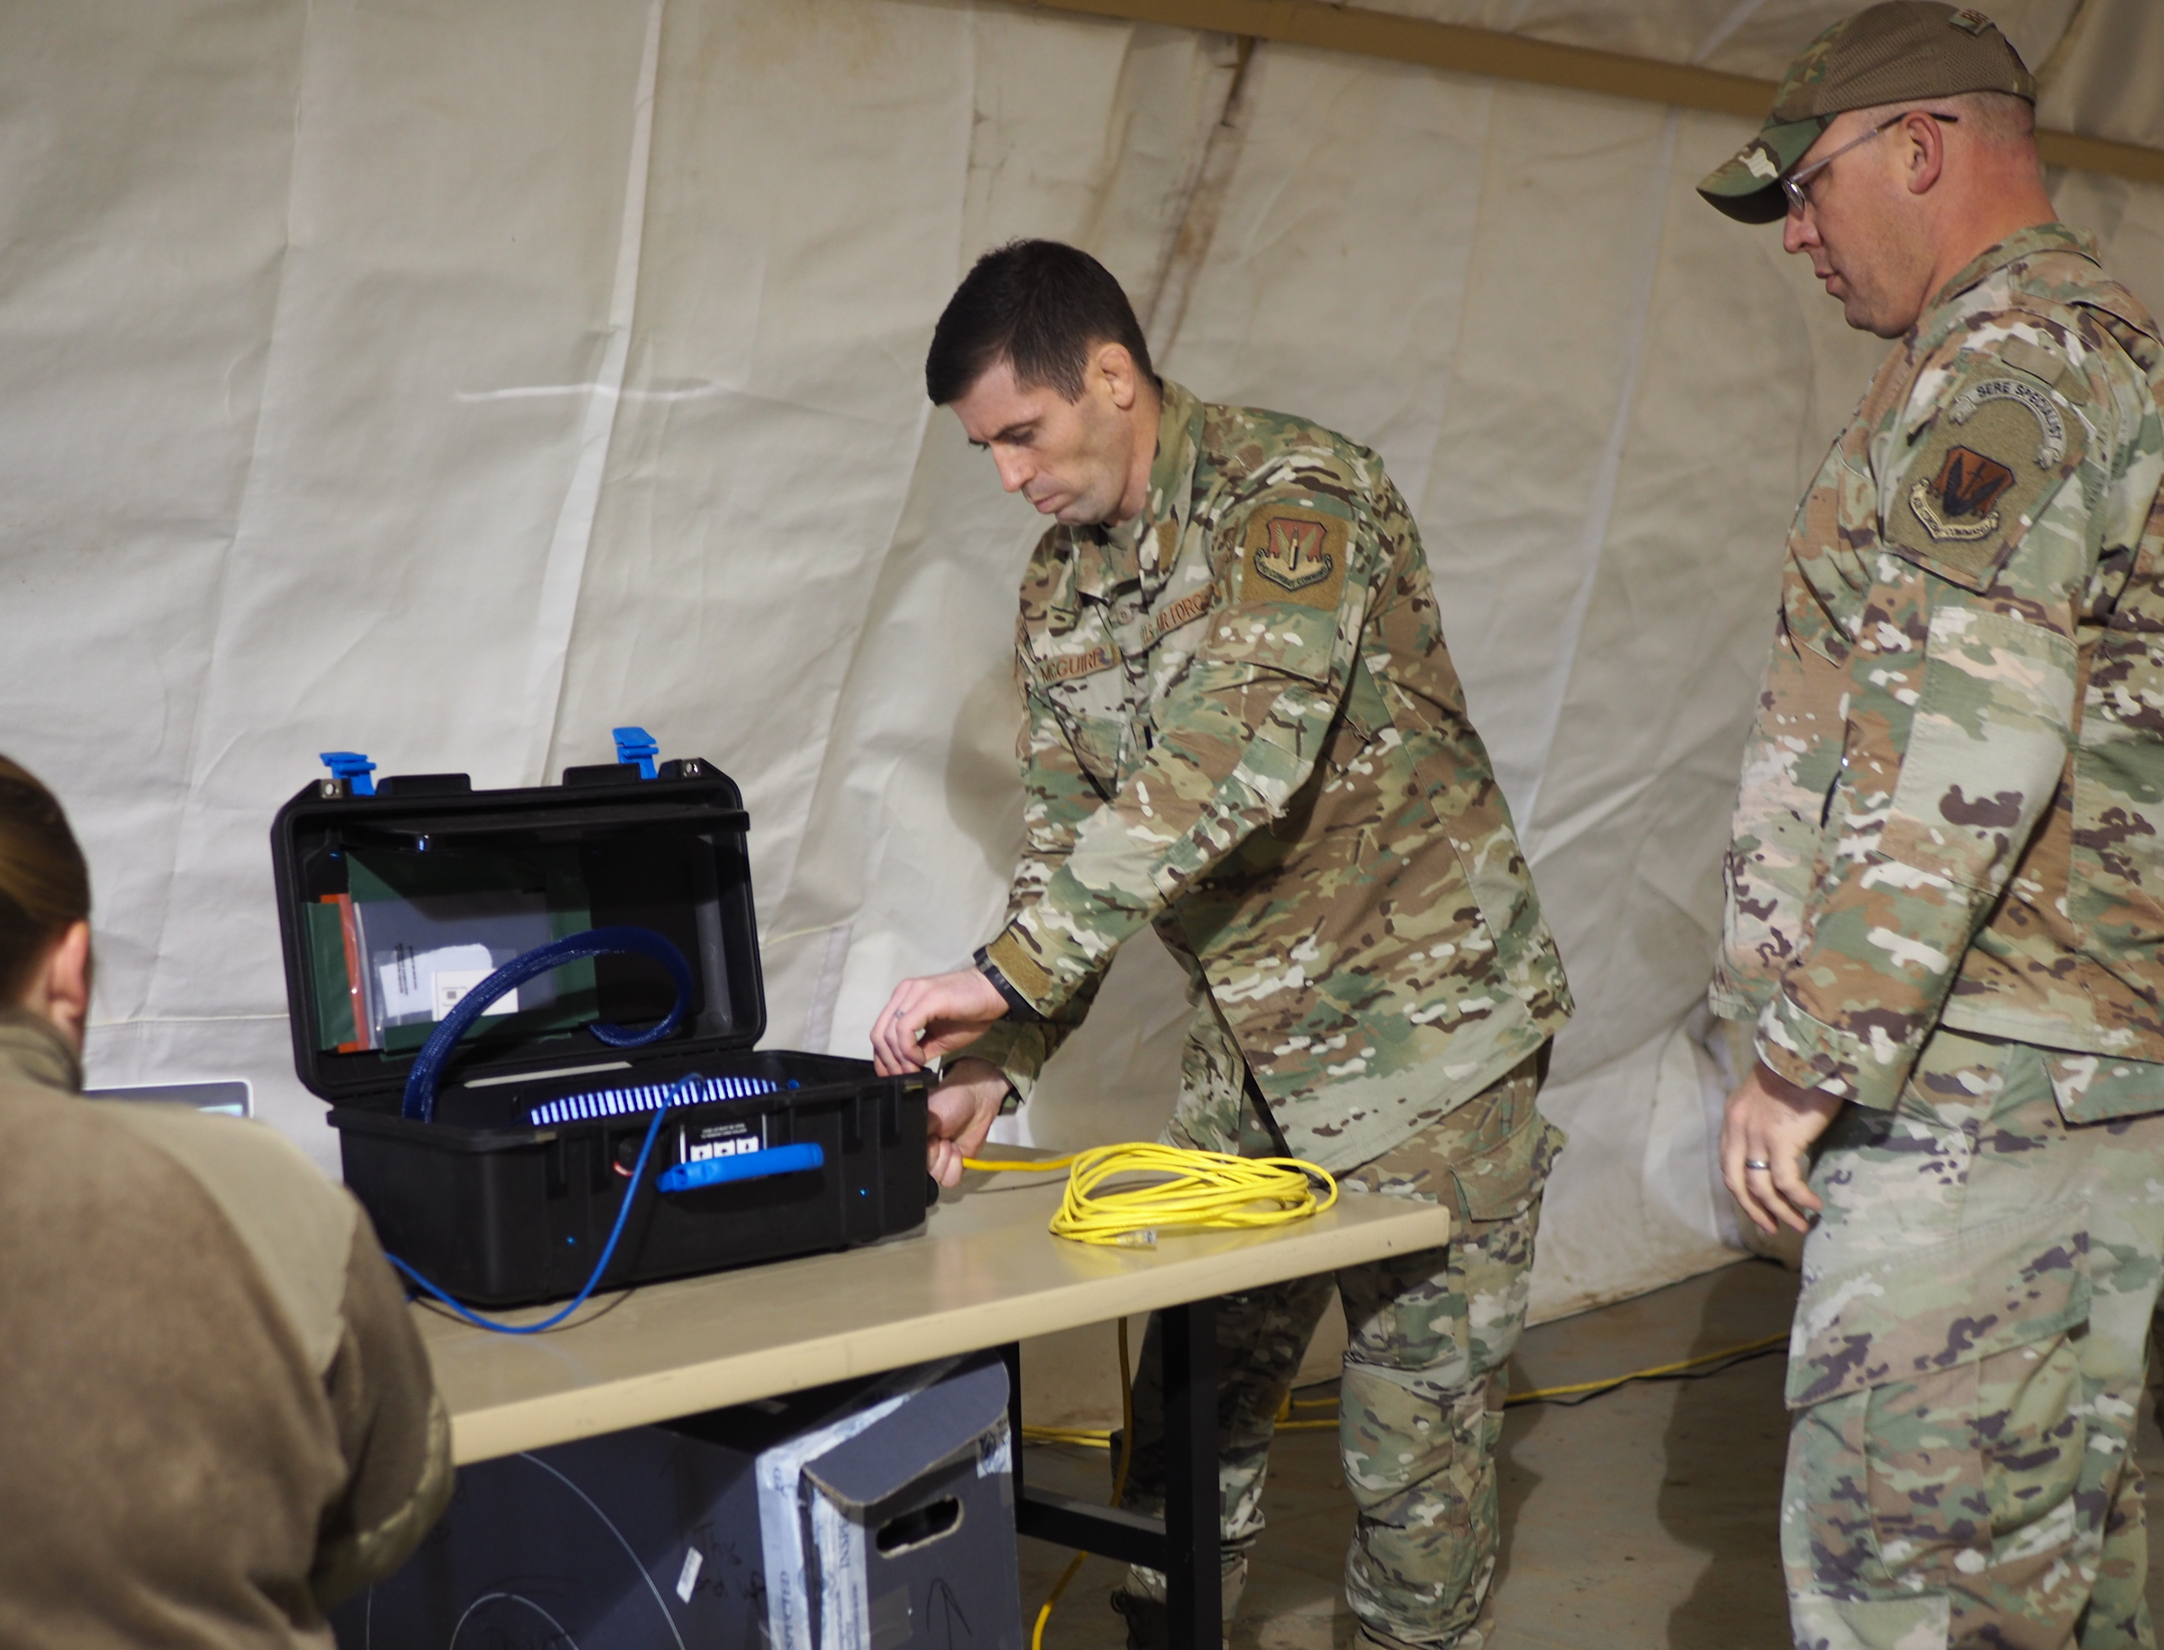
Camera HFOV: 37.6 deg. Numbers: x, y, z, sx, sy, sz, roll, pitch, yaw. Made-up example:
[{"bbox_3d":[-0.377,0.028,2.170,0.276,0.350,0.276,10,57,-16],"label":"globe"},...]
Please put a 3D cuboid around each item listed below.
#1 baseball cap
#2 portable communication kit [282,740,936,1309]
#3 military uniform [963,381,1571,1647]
[{"bbox_3d":[0.608,-0.574,2.500,0.273,0.132,0.170,-16,0,12],"label":"baseball cap"},{"bbox_3d":[-0.424,0.163,2.933,0.387,0.459,0.547,2,4,45],"label":"portable communication kit"},{"bbox_3d":[0.086,0.236,3.436,0.555,1.396,0.703,2,4,45],"label":"military uniform"}]

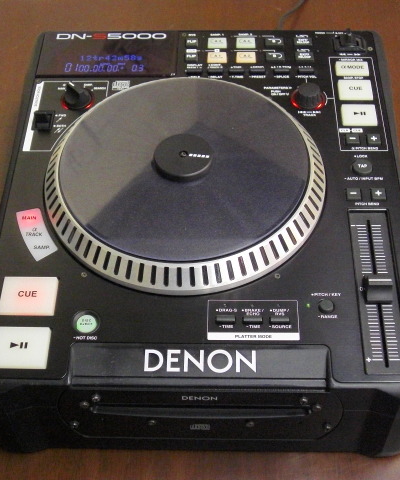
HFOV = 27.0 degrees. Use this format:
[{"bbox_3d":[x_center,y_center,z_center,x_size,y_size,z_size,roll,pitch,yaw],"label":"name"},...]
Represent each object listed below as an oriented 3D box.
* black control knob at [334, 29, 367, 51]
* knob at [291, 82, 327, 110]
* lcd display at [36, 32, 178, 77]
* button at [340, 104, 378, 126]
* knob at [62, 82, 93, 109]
[{"bbox_3d":[0.118,-0.158,0.649,0.025,0.014,0.022,0,52,1],"label":"black control knob"},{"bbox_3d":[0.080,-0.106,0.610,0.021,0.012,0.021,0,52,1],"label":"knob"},{"bbox_3d":[-0.071,-0.144,0.652,0.107,0.007,0.051,0,52,1],"label":"lcd display"},{"bbox_3d":[0.116,-0.089,0.602,0.025,0.006,0.021,0,52,1],"label":"button"},{"bbox_3d":[-0.090,-0.106,0.613,0.020,0.013,0.020,-29,57,-20],"label":"knob"}]

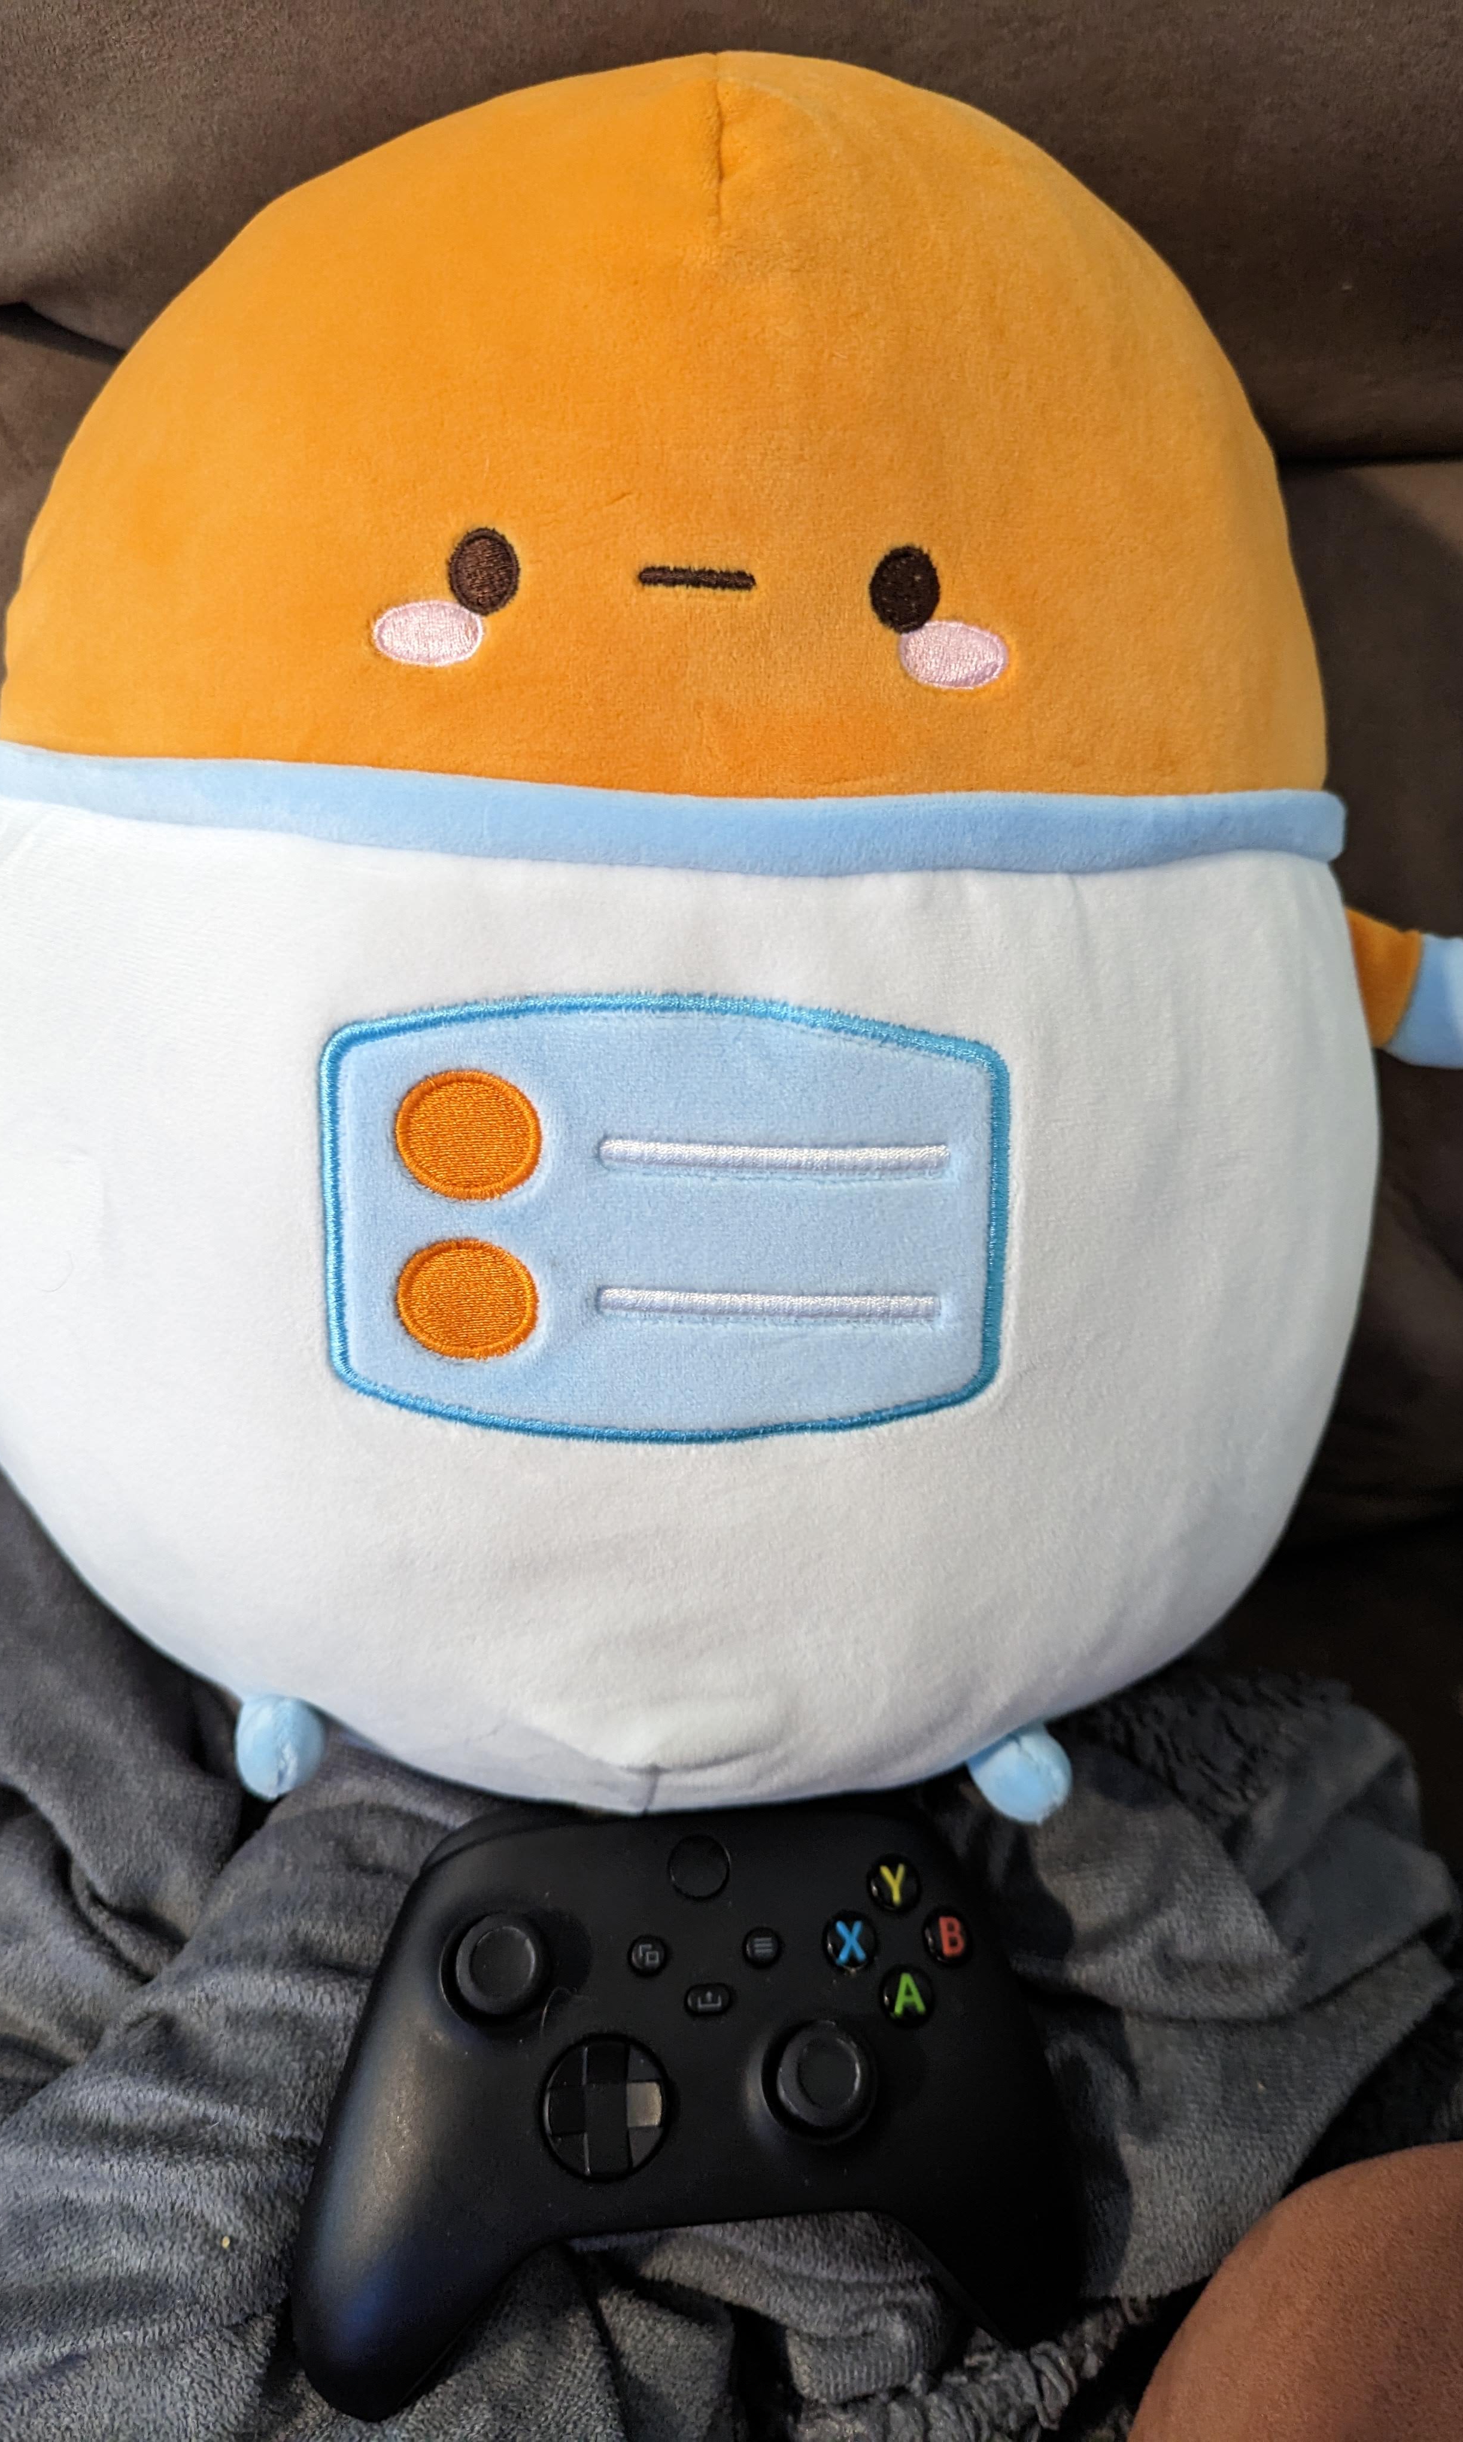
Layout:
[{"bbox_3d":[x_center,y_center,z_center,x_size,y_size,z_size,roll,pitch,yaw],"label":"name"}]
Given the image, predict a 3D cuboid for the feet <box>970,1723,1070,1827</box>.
[{"bbox_3d":[0.069,0.131,0.403,0.025,0.026,0.026,2,17,-3],"label":"feet"}]

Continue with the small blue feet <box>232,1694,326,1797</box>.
[{"bbox_3d":[-0.106,0.123,0.398,0.023,0.026,0.025,2,17,-3],"label":"small blue feet"}]

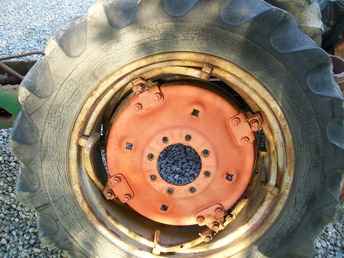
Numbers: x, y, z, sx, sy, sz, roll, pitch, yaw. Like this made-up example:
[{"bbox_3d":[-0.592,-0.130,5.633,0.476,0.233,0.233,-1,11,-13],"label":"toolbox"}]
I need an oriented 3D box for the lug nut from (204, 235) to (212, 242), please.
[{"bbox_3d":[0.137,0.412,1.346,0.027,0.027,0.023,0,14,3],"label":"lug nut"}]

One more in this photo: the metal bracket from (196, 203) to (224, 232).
[{"bbox_3d":[0.153,0.337,1.331,0.112,0.111,0.042,-27,11,9],"label":"metal bracket"}]

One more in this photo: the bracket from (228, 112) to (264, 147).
[{"bbox_3d":[0.264,-0.008,1.238,0.112,0.113,0.042,-27,11,9],"label":"bracket"}]

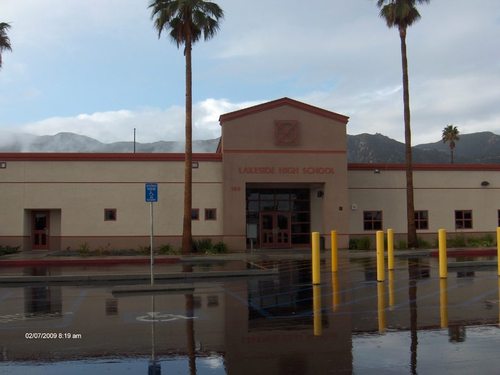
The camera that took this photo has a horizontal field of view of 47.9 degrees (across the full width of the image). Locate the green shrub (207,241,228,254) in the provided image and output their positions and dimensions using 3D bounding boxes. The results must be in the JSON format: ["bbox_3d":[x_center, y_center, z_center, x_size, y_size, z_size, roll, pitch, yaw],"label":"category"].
[{"bbox_3d":[-1.662,3.068,28.800,1.100,0.700,0.900,-1,-4,0],"label":"green shrub"}]

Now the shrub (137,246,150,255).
[{"bbox_3d":[-5.332,3.154,28.200,0.700,0.420,0.600,-1,-4,0],"label":"shrub"}]

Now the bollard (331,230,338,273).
[{"bbox_3d":[2.510,1.899,16.713,0.170,1.210,0.170,-1,-4,0],"label":"bollard"}]

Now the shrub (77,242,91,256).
[{"bbox_3d":[-8.247,3.071,27.900,0.700,0.700,0.650,-1,-4,0],"label":"shrub"}]

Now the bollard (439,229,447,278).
[{"bbox_3d":[4.809,1.651,14.017,0.170,1.210,0.170,-1,-4,0],"label":"bollard"}]

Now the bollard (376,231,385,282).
[{"bbox_3d":[3.151,1.664,13.577,0.170,1.210,0.170,-1,-4,0],"label":"bollard"}]

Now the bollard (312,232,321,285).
[{"bbox_3d":[1.552,1.654,13.113,0.170,1.210,0.170,-1,-4,0],"label":"bollard"}]

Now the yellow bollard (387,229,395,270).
[{"bbox_3d":[4.209,1.860,16.874,0.170,1.210,0.170,-1,-4,0],"label":"yellow bollard"}]

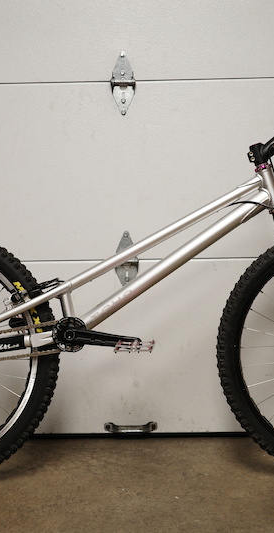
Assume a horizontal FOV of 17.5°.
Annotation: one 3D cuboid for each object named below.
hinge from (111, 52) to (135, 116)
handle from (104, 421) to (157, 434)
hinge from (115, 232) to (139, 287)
[{"bbox_3d":[-0.040,-0.539,2.625,0.071,0.187,0.030,-1,4,1],"label":"hinge"},{"bbox_3d":[-0.018,0.489,2.696,0.162,0.029,0.044,-1,4,1],"label":"handle"},{"bbox_3d":[-0.029,-0.011,2.665,0.071,0.187,0.030,-1,4,1],"label":"hinge"}]

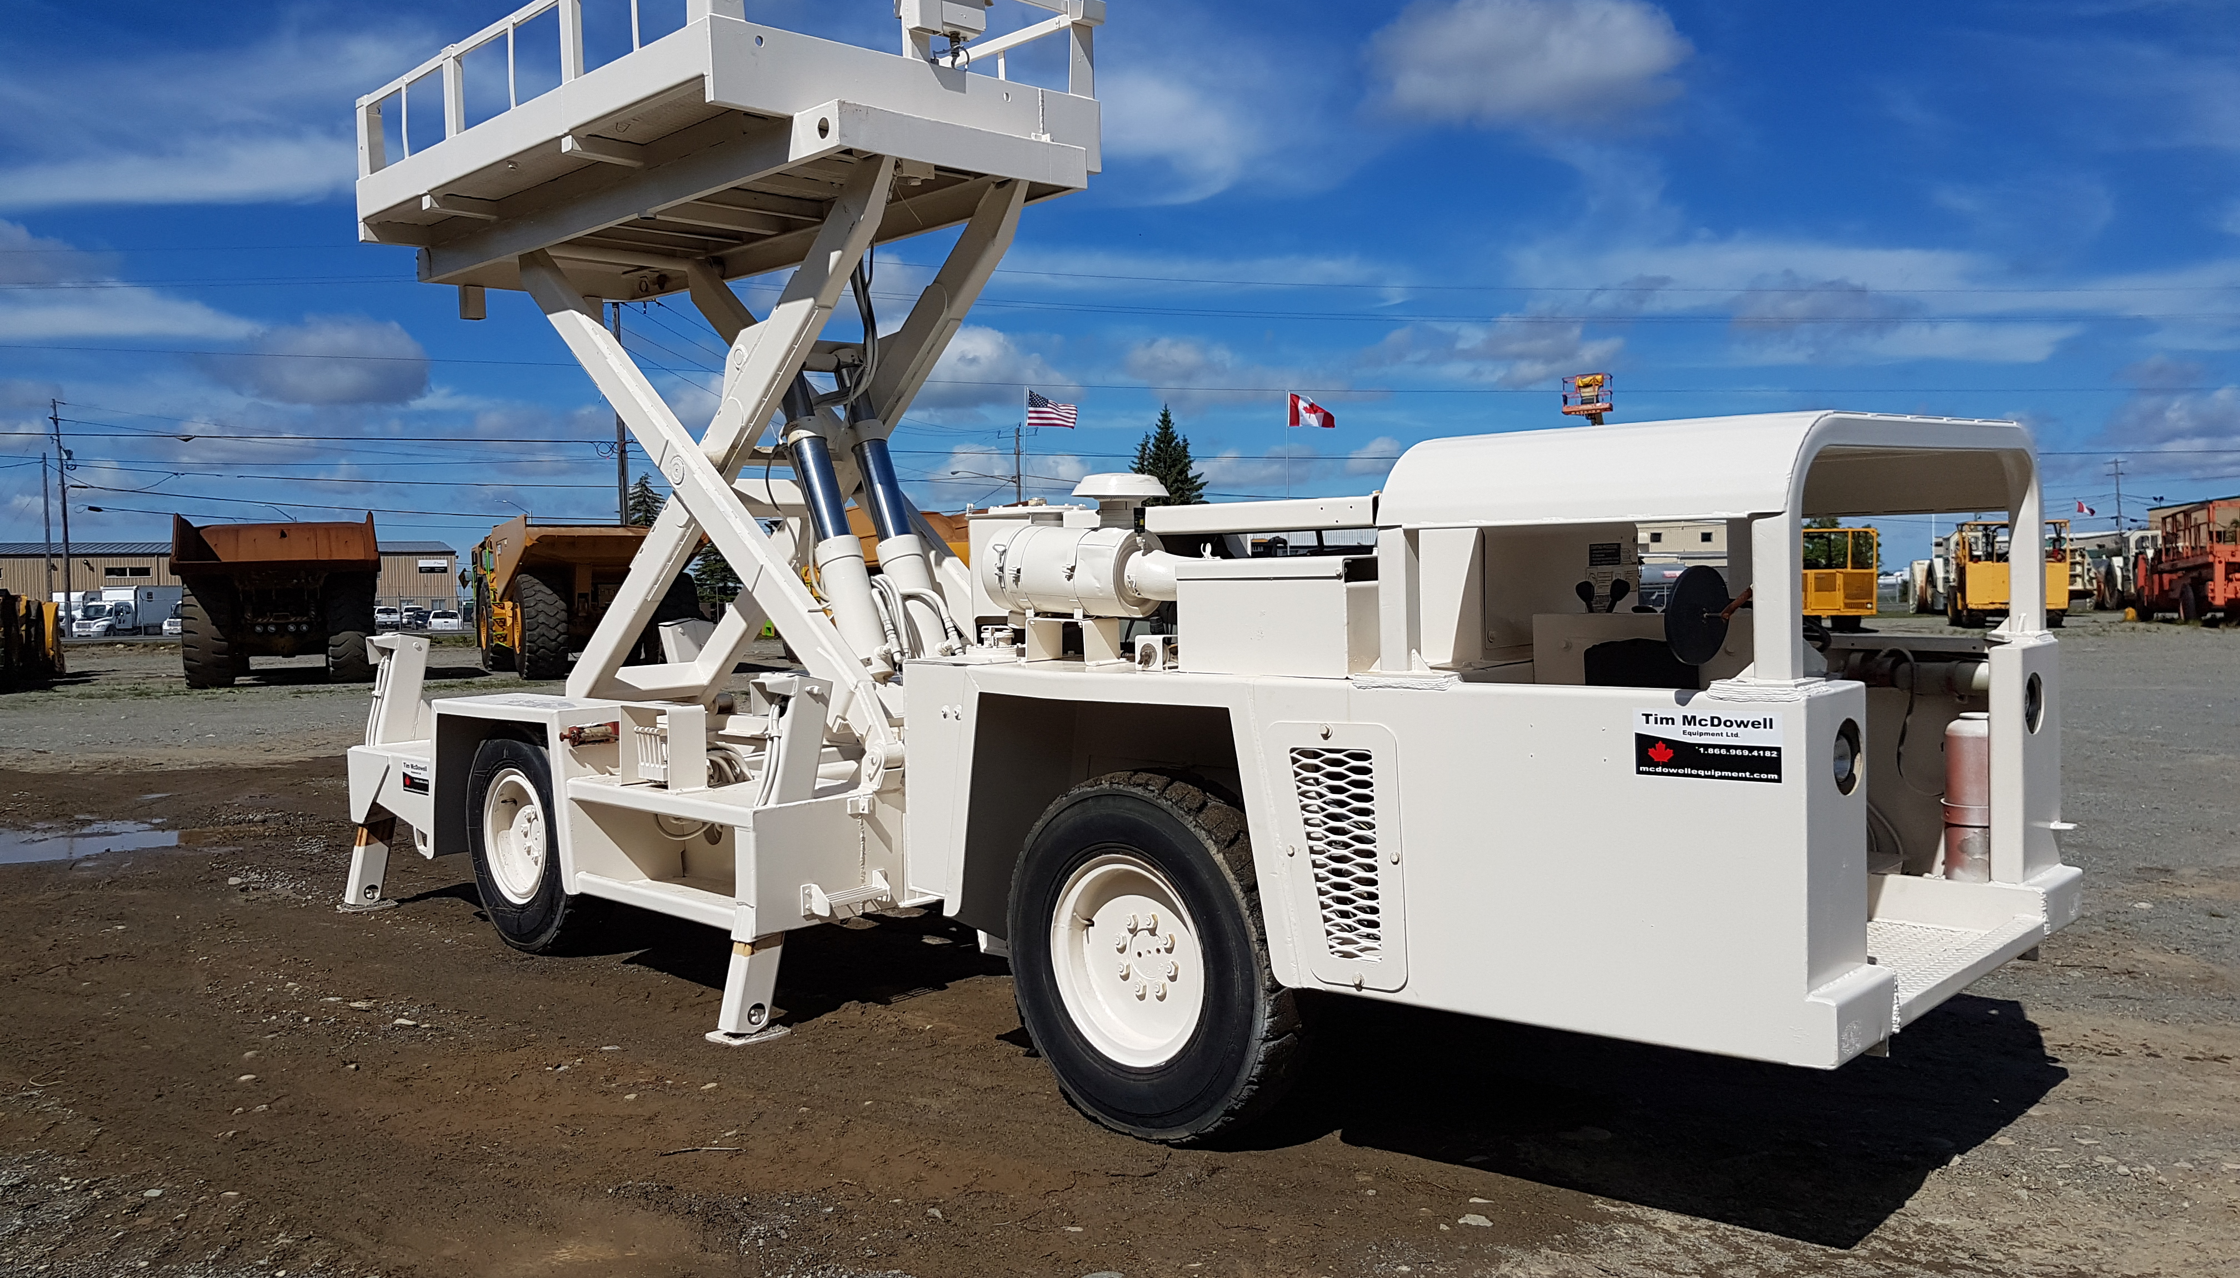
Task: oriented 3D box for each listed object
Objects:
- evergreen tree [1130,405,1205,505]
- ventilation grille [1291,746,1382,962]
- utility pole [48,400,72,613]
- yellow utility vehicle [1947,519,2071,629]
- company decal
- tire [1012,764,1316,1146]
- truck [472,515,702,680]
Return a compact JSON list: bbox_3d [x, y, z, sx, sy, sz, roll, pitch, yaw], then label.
[{"bbox_3d":[2.400,-6.600,85.000,4.500,10.200,4.500,-1,3,0],"label":"evergreen tree"},{"bbox_3d":[0.536,0.521,4.121,0.259,0.515,0.030,1,5,45],"label":"ventilation grille"},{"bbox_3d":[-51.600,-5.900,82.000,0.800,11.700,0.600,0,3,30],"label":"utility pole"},{"bbox_3d":[21.200,-1.580,40.300,2.100,2.500,6.000,0,3,24],"label":"yellow utility vehicle"},{"bbox_3d":[1.191,0.215,3.417,0.318,0.139,0.008,1,5,45],"label":"company decal"},{"bbox_3d":[0.090,0.891,4.751,1.000,1.000,0.270,1,5,45],"label":"tire"},{"bbox_3d":[-10.500,-0.780,32.200,2.900,2.700,9.000,-3,3,-27],"label":"truck"}]

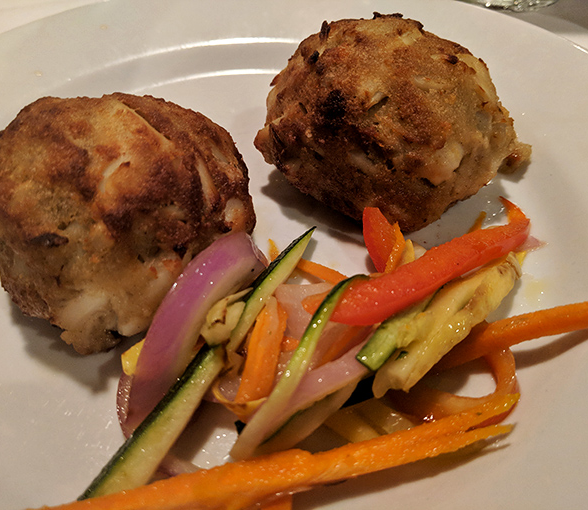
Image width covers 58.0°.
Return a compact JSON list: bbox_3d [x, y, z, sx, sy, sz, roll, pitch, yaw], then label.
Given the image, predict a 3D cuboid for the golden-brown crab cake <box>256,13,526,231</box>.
[{"bbox_3d":[0.030,-0.043,0.172,0.083,0.059,0.080,-3,52,0],"label":"golden-brown crab cake"}]

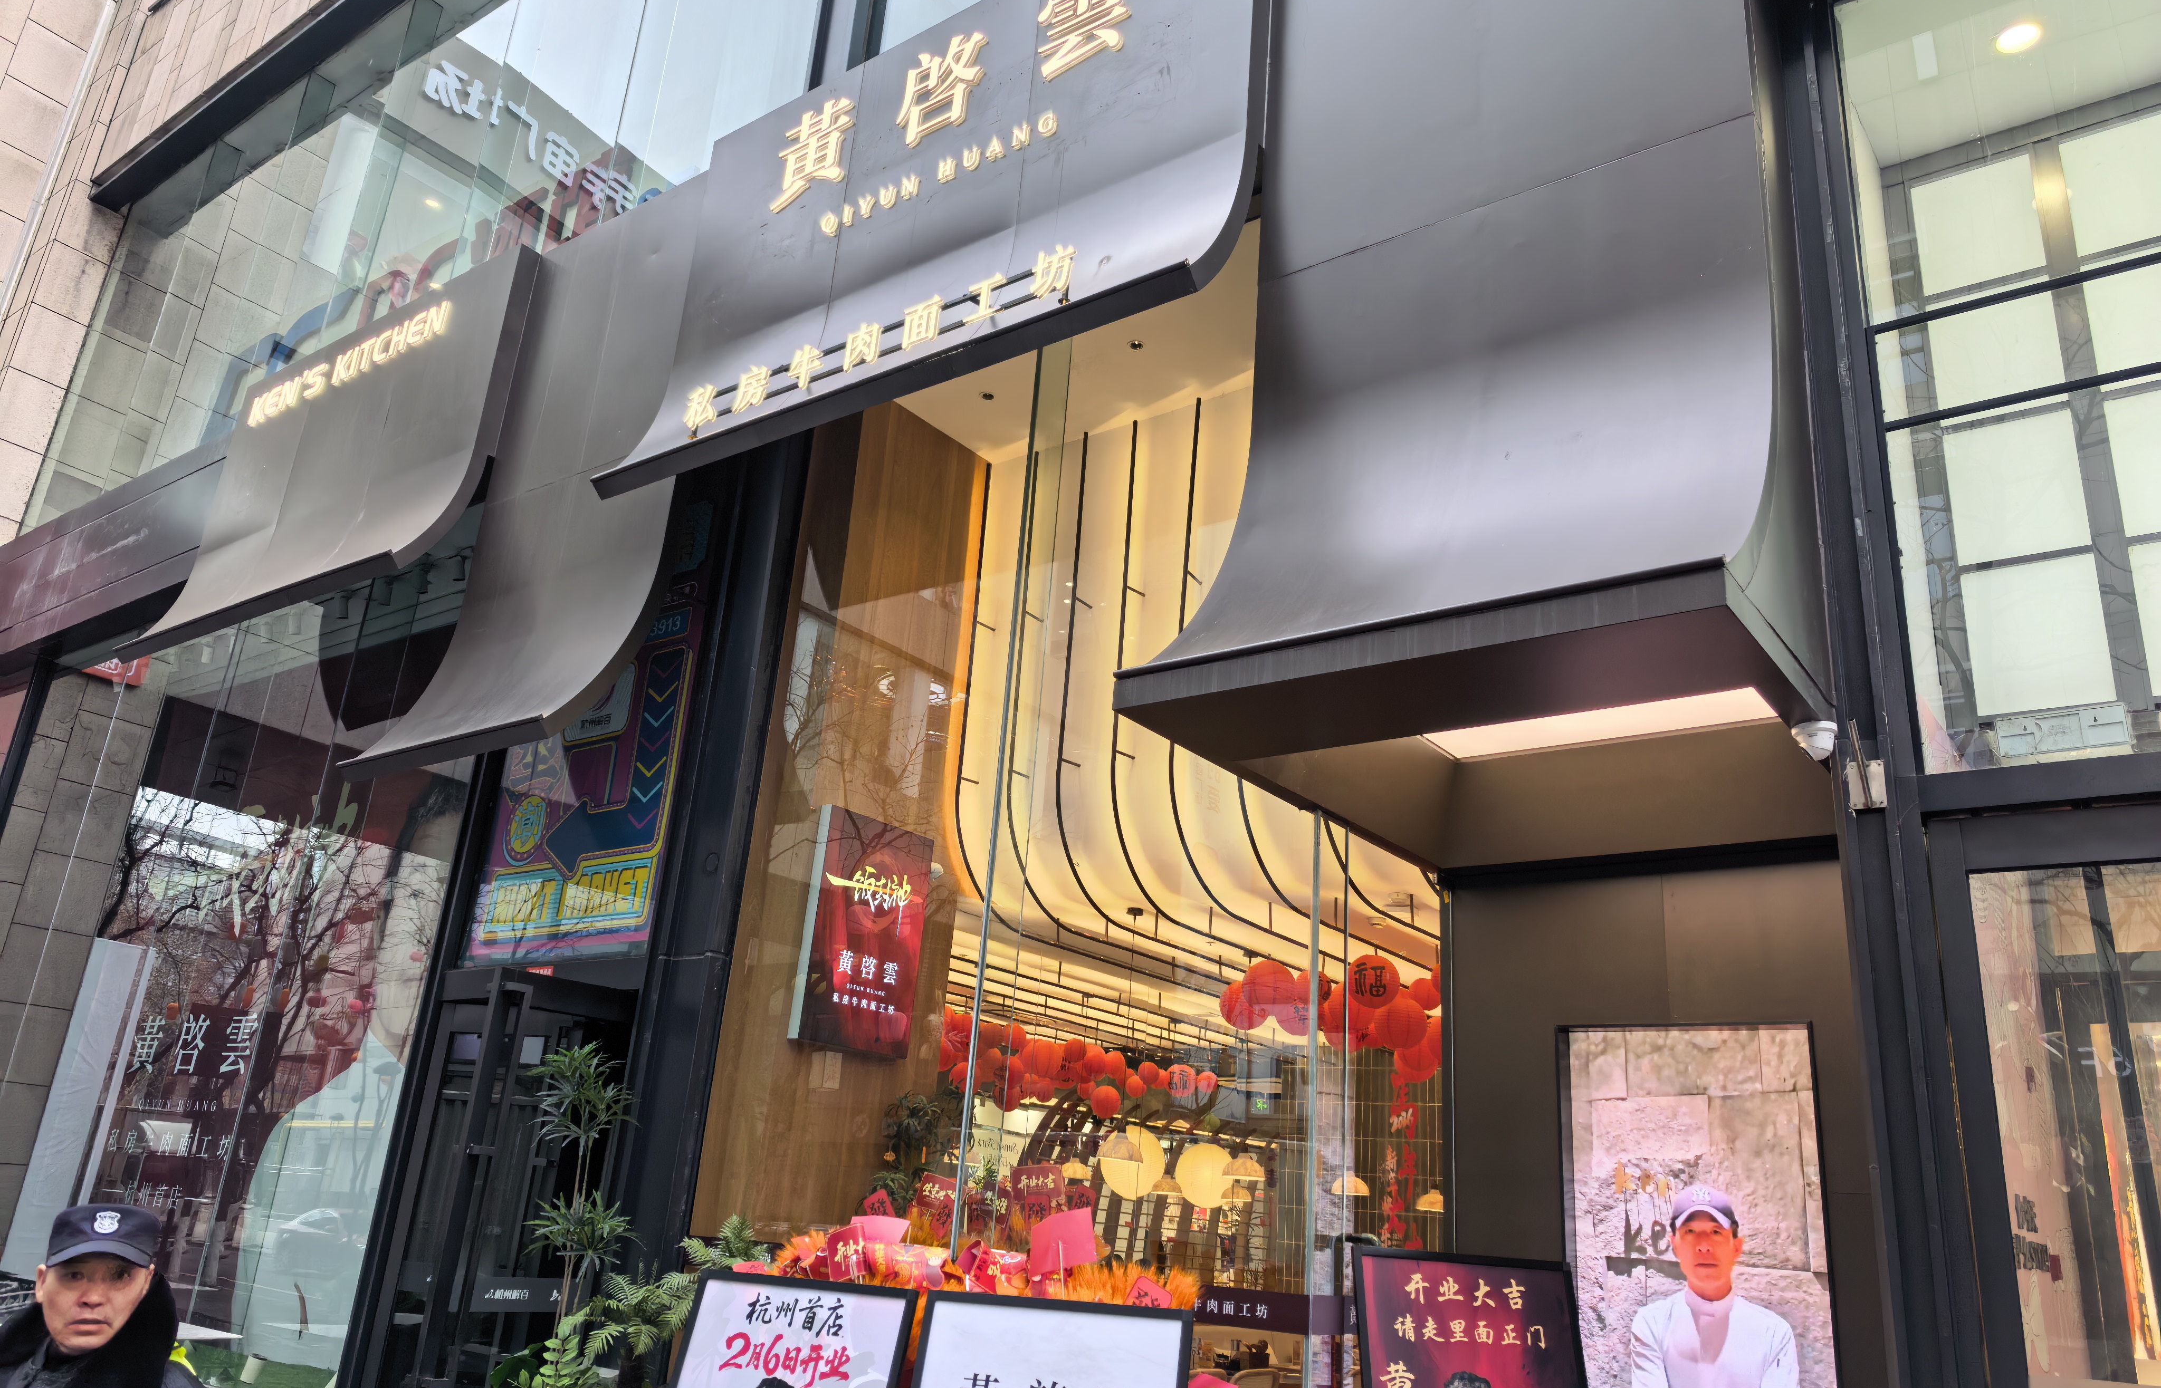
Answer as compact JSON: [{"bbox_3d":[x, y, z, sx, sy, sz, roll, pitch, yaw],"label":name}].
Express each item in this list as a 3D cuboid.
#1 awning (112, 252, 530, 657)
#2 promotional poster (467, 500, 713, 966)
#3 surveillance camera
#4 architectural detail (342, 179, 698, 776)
[{"bbox_3d":[-5.455,-1.626,10.732,3.825,2.530,0.550,-10,-24,36],"label":"awning"},{"bbox_3d":[-3.087,0.189,9.521,1.850,2.960,0.080,-10,-24,35],"label":"promotional poster"},{"bbox_3d":[2.199,0.142,4.477,0.125,0.105,0.125,19,-24,-36],"label":"surveillance camera"},{"bbox_3d":[-3.148,-1.384,8.853,1.989,3.835,0.620,-10,-24,36],"label":"architectural detail"}]

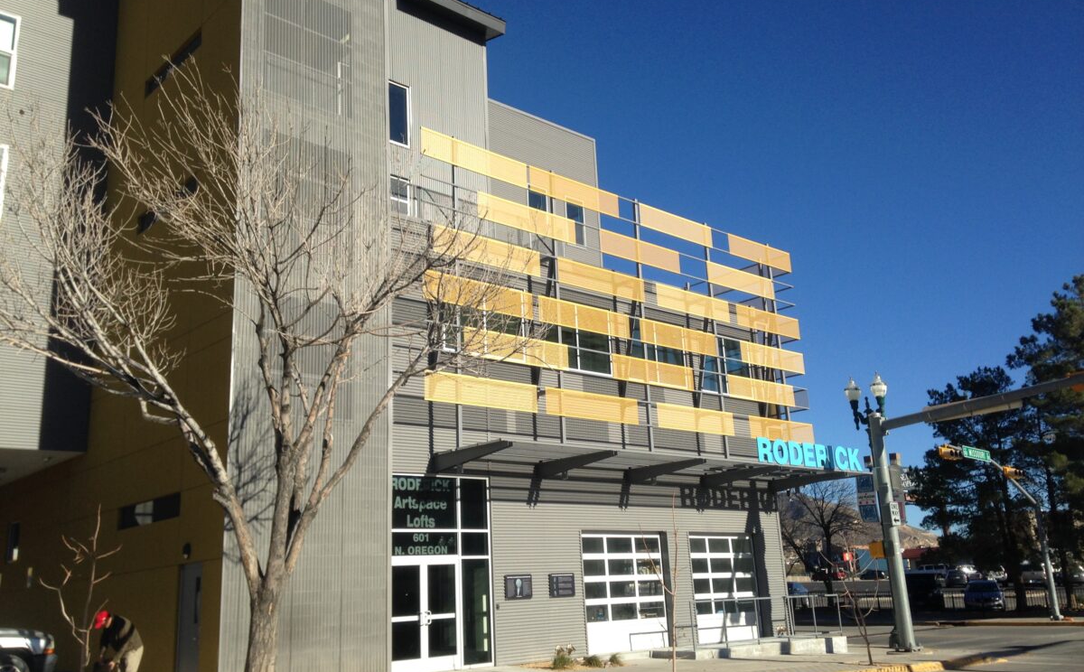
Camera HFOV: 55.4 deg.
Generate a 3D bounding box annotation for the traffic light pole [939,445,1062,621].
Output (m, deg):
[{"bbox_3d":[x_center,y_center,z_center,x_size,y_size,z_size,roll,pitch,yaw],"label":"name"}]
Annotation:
[{"bbox_3d":[16.488,7.141,36.981,7.970,6.170,0.600,11,-19,-42],"label":"traffic light pole"}]

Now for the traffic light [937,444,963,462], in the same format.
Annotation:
[{"bbox_3d":[13.955,4.003,35.358,1.100,0.400,0.450,11,-19,-42],"label":"traffic light"}]

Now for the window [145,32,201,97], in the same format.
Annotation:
[{"bbox_3d":[-7.744,-5.743,21.849,0.150,0.450,2.750,11,-19,-42],"label":"window"}]

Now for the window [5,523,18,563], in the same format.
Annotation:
[{"bbox_3d":[-12.858,5.031,25.185,0.150,1.000,0.750,11,-19,-42],"label":"window"}]

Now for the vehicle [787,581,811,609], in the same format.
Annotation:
[{"bbox_3d":[13.853,14.224,56.500,1.800,1.500,4.400,-5,-14,9],"label":"vehicle"}]

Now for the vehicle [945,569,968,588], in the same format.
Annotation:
[{"bbox_3d":[34.944,20.457,87.000,1.820,1.520,4.400,-9,-15,24],"label":"vehicle"}]

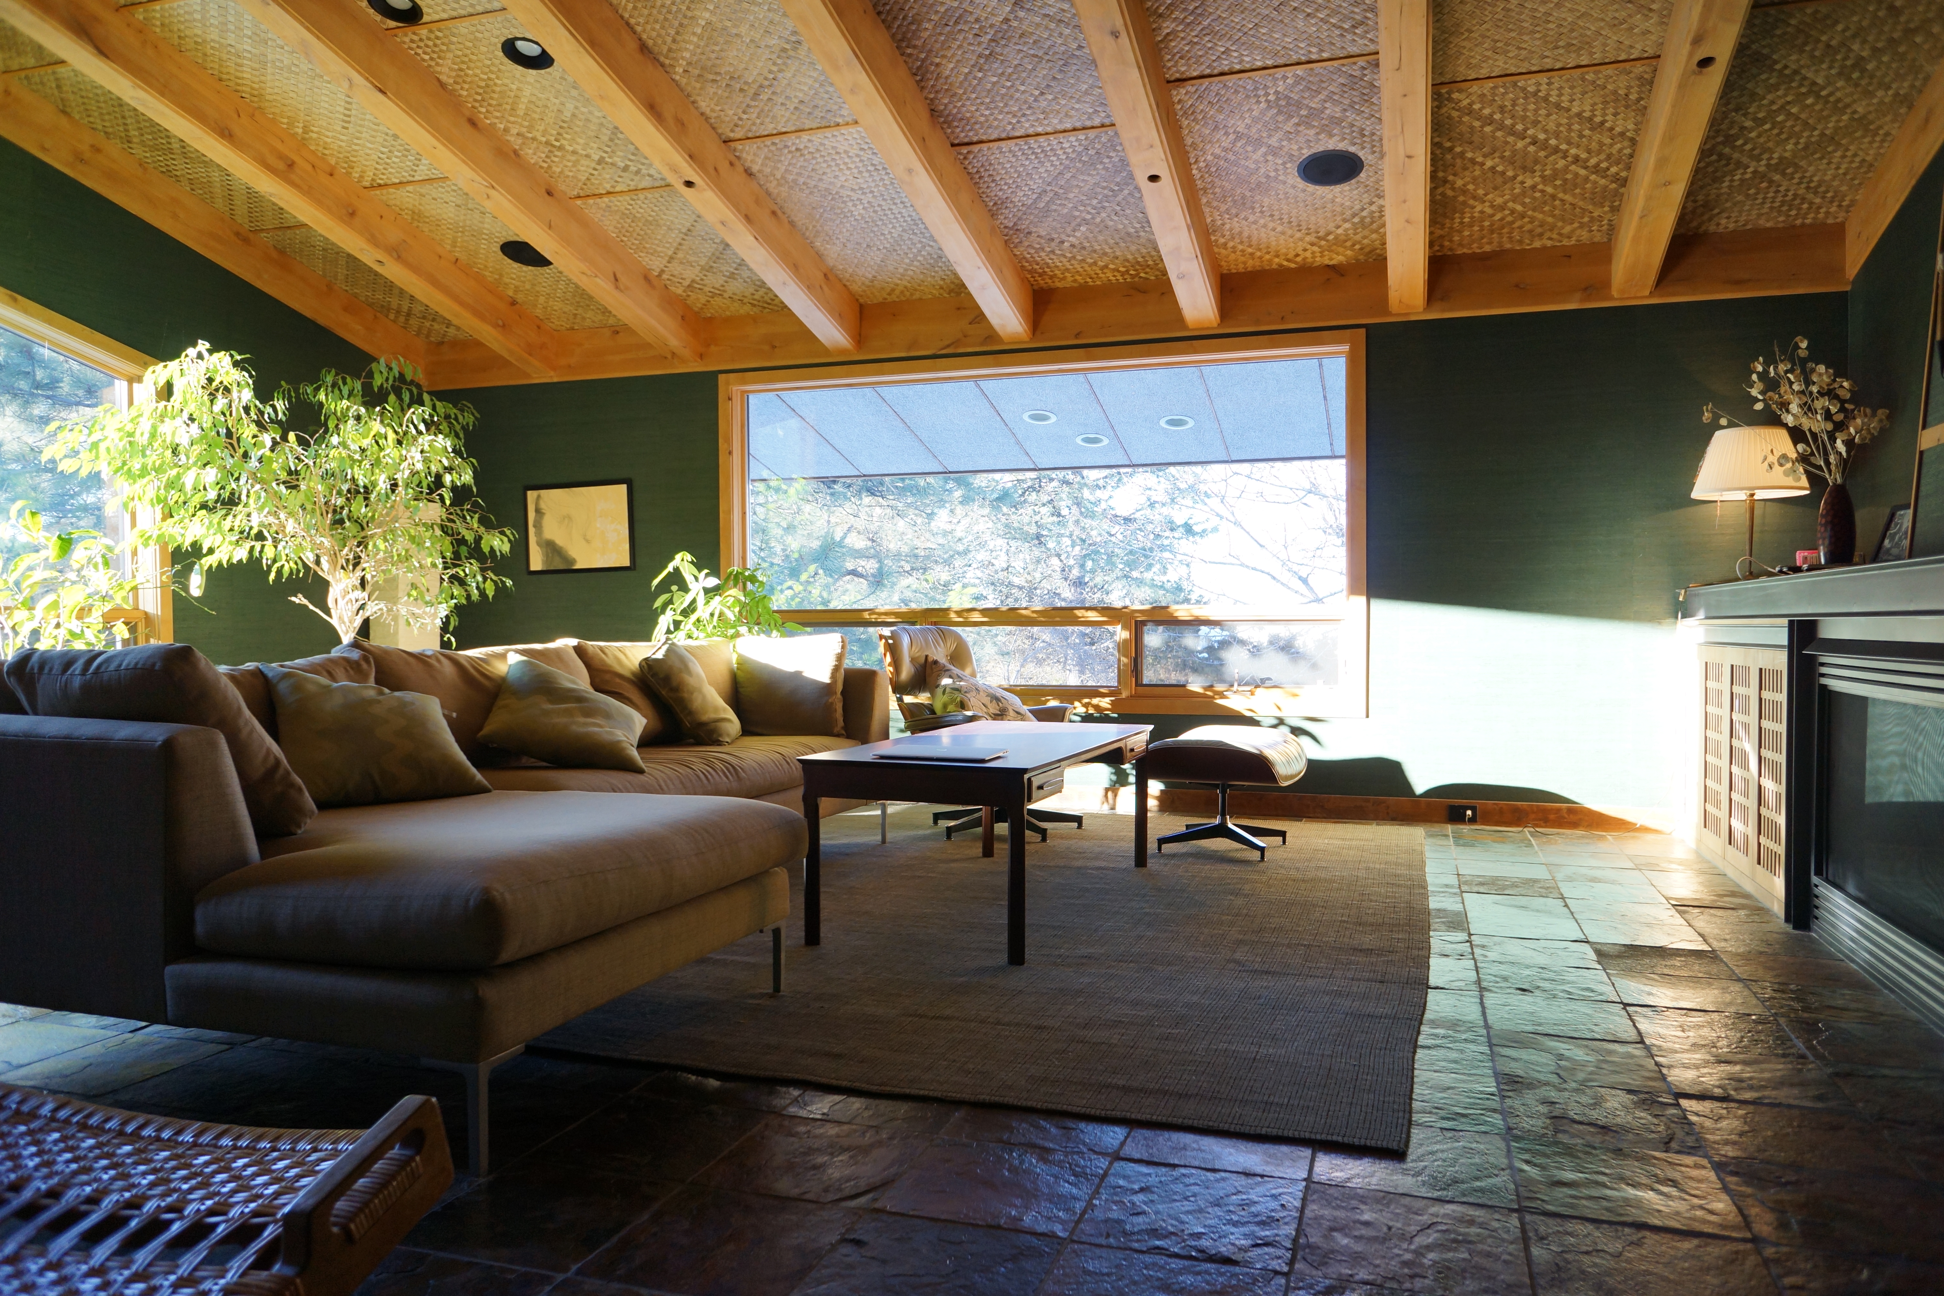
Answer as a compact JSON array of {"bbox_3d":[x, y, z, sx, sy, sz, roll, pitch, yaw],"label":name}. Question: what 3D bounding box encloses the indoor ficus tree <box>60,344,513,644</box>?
[{"bbox_3d":[-2.430,-0.137,4.557,1.550,1.810,1.250,-1,1,-28],"label":"indoor ficus tree"}]

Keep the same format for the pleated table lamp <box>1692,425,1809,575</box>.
[{"bbox_3d":[2.737,-0.508,4.562,0.420,0.565,0.420,0,1,19],"label":"pleated table lamp"}]

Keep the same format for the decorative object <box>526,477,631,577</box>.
[{"bbox_3d":[-2.033,-0.619,6.675,0.655,0.463,0.030,0,1,19],"label":"decorative object"}]

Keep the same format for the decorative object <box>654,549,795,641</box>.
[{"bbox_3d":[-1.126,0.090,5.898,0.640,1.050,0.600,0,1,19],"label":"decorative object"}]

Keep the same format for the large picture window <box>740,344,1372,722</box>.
[{"bbox_3d":[0.216,-0.529,5.955,3.064,1.630,0.120,0,1,19],"label":"large picture window"}]

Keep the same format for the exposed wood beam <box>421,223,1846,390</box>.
[{"bbox_3d":[0.160,-1.477,5.889,6.594,0.239,0.100,0,1,19],"label":"exposed wood beam"}]

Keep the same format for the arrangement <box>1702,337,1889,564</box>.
[{"bbox_3d":[2.665,-0.604,4.172,0.500,0.780,0.480,0,1,19],"label":"arrangement"}]

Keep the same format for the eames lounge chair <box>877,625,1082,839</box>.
[{"bbox_3d":[0.074,0.330,5.334,0.860,0.830,0.840,1,2,31],"label":"eames lounge chair"}]

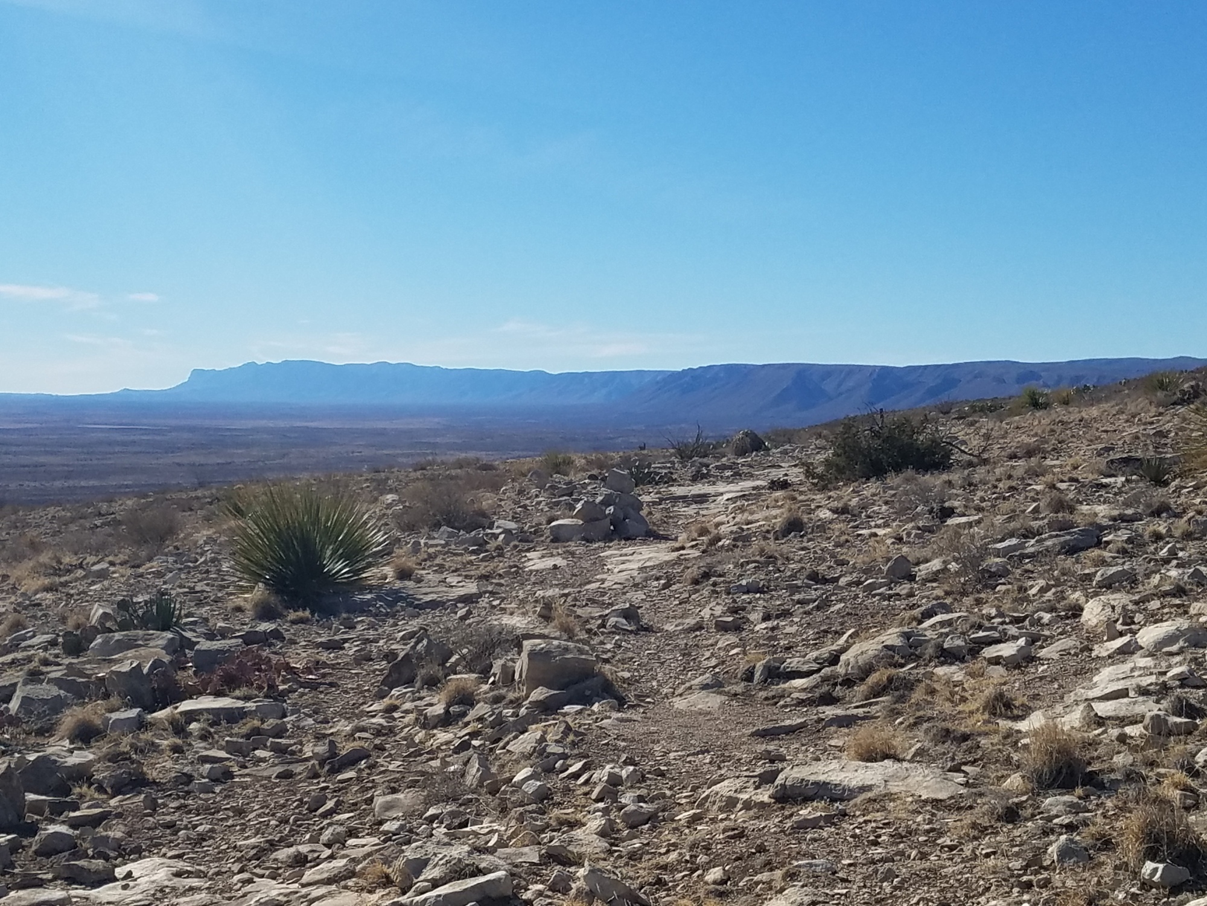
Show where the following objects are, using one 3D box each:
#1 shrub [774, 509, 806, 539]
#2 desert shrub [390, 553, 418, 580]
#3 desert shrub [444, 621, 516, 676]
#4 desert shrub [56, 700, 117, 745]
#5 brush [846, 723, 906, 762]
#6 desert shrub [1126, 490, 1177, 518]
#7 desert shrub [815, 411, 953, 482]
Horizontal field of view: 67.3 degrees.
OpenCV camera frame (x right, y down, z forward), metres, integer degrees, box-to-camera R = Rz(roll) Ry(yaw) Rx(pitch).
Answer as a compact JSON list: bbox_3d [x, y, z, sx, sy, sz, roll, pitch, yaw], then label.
[{"bbox_3d":[2.350,0.890,11.410,0.392,0.345,0.360,0,4,0],"label":"shrub"},{"bbox_3d":[-2.319,1.318,10.515,0.317,0.281,0.292,0,4,0],"label":"desert shrub"},{"bbox_3d":[-0.857,1.348,6.300,0.500,0.317,0.425,-1,4,-8],"label":"desert shrub"},{"bbox_3d":[-3.009,1.567,5.278,0.346,0.203,0.318,0,4,0],"label":"desert shrub"},{"bbox_3d":[1.257,1.336,4.200,0.264,0.133,0.237,1,4,17],"label":"brush"},{"bbox_3d":[6.644,0.613,11.000,0.519,0.295,0.441,2,4,31],"label":"desert shrub"},{"bbox_3d":[5.634,-0.165,18.300,2.653,1.336,2.123,1,4,17],"label":"desert shrub"}]

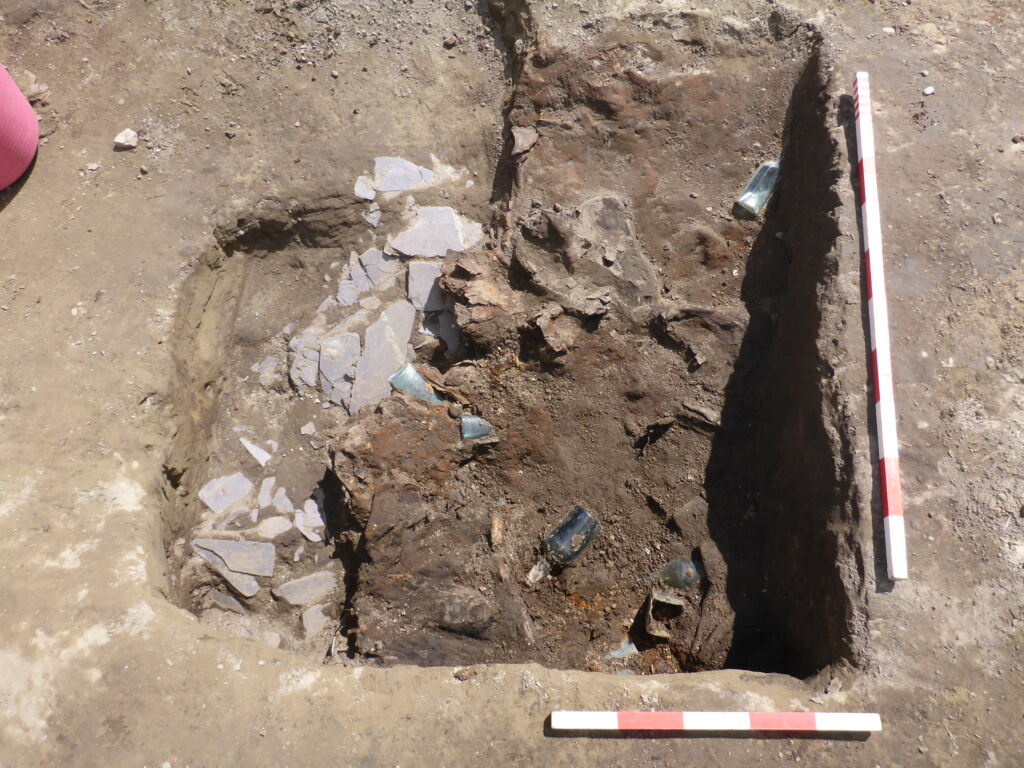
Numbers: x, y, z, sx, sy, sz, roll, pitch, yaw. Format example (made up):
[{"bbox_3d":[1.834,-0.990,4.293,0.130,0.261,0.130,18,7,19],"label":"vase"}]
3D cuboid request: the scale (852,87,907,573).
[{"bbox_3d":[0.667,-0.153,1.512,0.024,0.021,1.000,4,70,2],"label":"scale"}]

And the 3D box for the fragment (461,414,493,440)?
[{"bbox_3d":[-0.065,0.084,1.548,0.060,0.026,0.046,0,71,-1],"label":"fragment"}]

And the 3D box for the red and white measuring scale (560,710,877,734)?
[{"bbox_3d":[0.311,0.515,1.265,0.500,0.020,0.024,1,71,-1],"label":"red and white measuring scale"}]

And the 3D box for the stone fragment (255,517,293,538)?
[{"bbox_3d":[-0.430,0.257,1.500,0.056,0.020,0.036,-31,75,-11],"label":"stone fragment"}]

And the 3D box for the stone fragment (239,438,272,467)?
[{"bbox_3d":[-0.481,0.125,1.571,0.024,0.014,0.074,-41,75,-13],"label":"stone fragment"}]

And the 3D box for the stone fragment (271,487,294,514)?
[{"bbox_3d":[-0.424,0.223,1.536,0.030,0.014,0.053,-26,72,-9],"label":"stone fragment"}]

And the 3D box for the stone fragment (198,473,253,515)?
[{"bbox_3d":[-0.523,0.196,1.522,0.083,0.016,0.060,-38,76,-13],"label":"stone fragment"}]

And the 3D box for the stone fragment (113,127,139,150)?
[{"bbox_3d":[-0.741,-0.470,1.592,0.047,0.029,0.036,0,71,-1],"label":"stone fragment"}]

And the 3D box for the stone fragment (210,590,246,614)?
[{"bbox_3d":[-0.510,0.394,1.501,0.072,0.015,0.019,23,72,8],"label":"stone fragment"}]

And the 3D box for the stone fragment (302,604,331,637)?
[{"bbox_3d":[-0.343,0.409,1.442,0.049,0.016,0.041,-34,75,-12],"label":"stone fragment"}]

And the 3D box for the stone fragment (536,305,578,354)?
[{"bbox_3d":[0.090,-0.104,1.640,0.078,0.050,0.075,0,70,0],"label":"stone fragment"}]

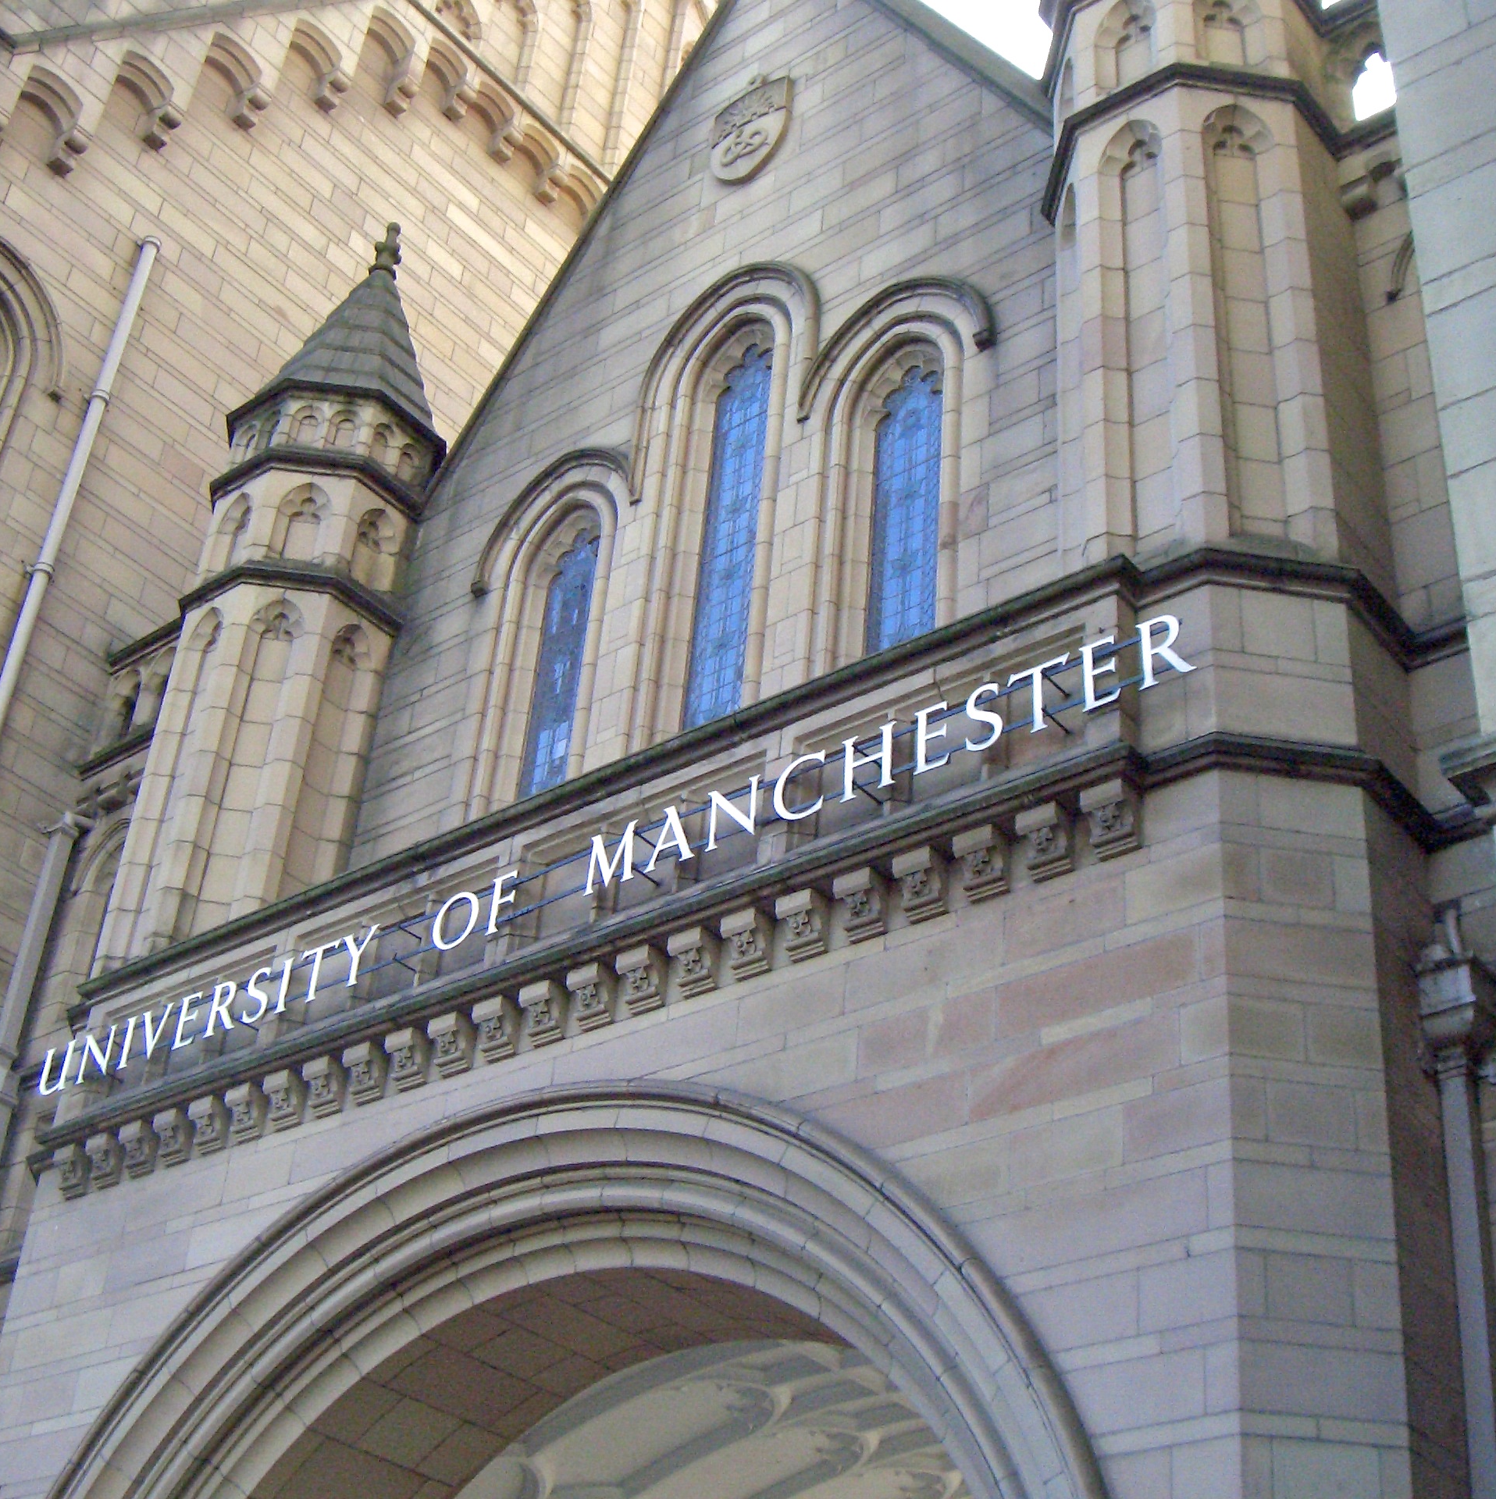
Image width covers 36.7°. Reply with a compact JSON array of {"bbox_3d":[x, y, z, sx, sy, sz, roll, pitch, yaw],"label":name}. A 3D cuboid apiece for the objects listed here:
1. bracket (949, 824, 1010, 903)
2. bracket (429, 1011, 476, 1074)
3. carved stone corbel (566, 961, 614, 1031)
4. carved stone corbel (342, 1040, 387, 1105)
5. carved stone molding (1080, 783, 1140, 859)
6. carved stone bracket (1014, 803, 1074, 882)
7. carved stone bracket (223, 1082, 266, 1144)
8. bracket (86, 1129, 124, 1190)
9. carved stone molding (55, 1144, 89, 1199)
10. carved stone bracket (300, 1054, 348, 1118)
[{"bbox_3d":[1.019,0.495,9.837,0.200,0.273,0.165,-22,-43,33],"label":"bracket"},{"bbox_3d":[-1.489,1.476,11.279,0.203,0.251,0.151,-22,-42,35],"label":"bracket"},{"bbox_3d":[-0.751,1.176,10.717,0.203,0.251,0.151,-22,-42,35],"label":"carved stone corbel"},{"bbox_3d":[-2.015,1.713,11.971,0.200,0.273,0.165,-22,-43,33],"label":"carved stone corbel"},{"bbox_3d":[1.525,0.292,9.482,0.200,0.273,0.165,-22,-43,33],"label":"carved stone molding"},{"bbox_3d":[1.272,0.394,9.659,0.200,0.273,0.165,-22,-43,33],"label":"carved stone bracket"},{"bbox_3d":[-2.773,2.017,12.505,0.200,0.273,0.165,-22,-43,33],"label":"carved stone bracket"},{"bbox_3d":[-3.716,2.374,12.979,0.203,0.251,0.151,-22,-42,35],"label":"bracket"},{"bbox_3d":[-4.037,2.525,13.394,0.200,0.273,0.165,-22,-43,33],"label":"carved stone molding"},{"bbox_3d":[-2.267,1.814,12.149,0.200,0.273,0.165,-22,-43,33],"label":"carved stone bracket"}]

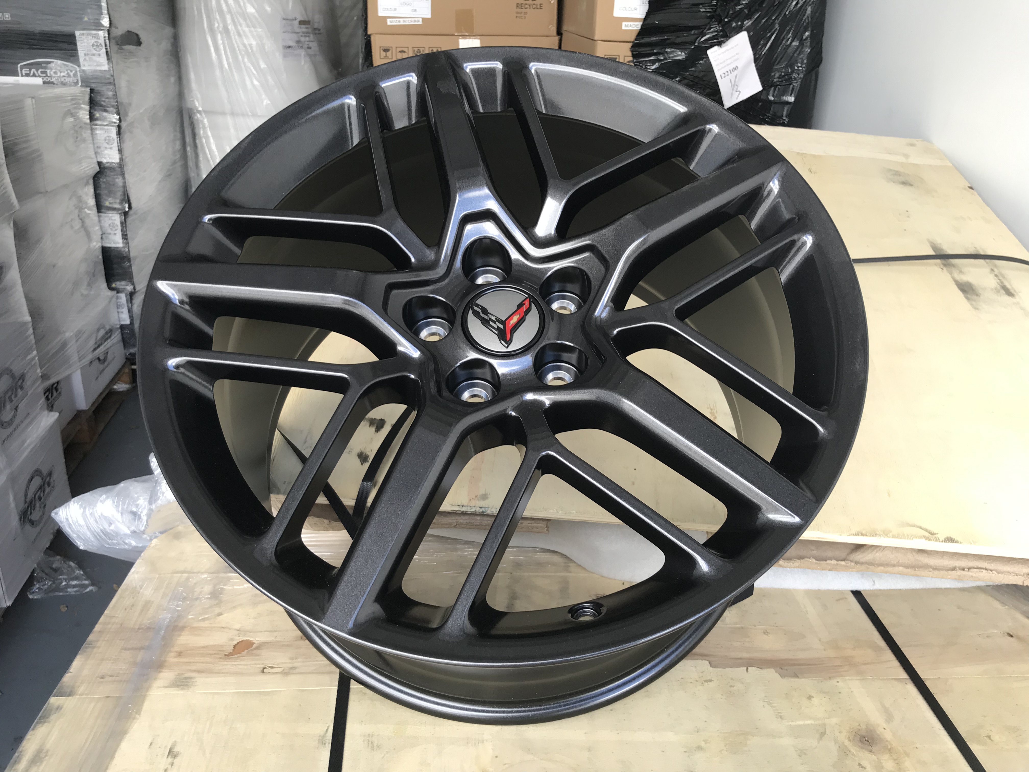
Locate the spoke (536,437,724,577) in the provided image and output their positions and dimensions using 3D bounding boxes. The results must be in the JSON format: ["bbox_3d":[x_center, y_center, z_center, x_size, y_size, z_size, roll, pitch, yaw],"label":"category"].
[{"bbox_3d":[0.079,0.085,0.573,0.138,0.026,0.017,37,68,18],"label":"spoke"}]

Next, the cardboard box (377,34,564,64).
[{"bbox_3d":[-0.161,-0.981,2.704,0.540,0.290,0.540,-2,23,-4],"label":"cardboard box"}]

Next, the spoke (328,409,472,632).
[{"bbox_3d":[-0.081,0.090,0.568,0.038,0.030,0.162,20,64,11],"label":"spoke"}]

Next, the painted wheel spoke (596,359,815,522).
[{"bbox_3d":[0.134,0.044,0.592,0.162,0.030,0.038,37,68,18],"label":"painted wheel spoke"}]

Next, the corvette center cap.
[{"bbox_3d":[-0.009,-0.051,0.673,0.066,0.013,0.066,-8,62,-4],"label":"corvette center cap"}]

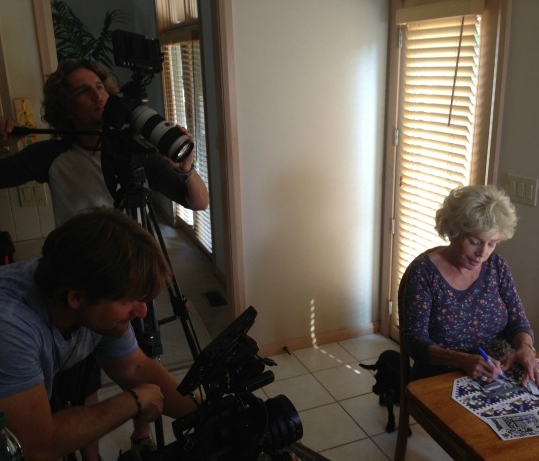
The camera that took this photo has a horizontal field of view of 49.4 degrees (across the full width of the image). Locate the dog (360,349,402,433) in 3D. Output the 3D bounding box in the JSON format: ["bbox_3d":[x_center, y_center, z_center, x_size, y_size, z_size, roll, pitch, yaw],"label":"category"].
[{"bbox_3d":[0.592,0.759,2.816,0.200,0.320,0.390,-1,17,1],"label":"dog"}]

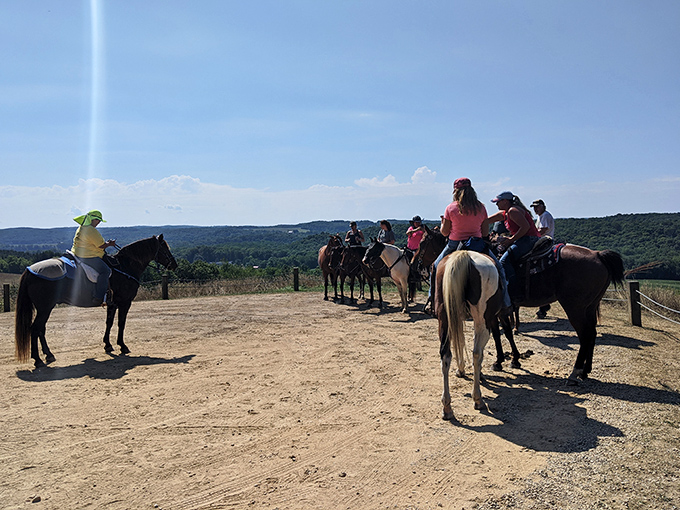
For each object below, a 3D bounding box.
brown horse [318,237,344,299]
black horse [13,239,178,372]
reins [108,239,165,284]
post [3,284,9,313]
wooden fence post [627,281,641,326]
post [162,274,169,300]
[{"bbox_3d":[-0.330,0.428,15.600,0.600,1.830,2.150,-2,1,-12],"label":"brown horse"},{"bbox_3d":[-3.700,0.649,8.360,2.350,1.870,0.600,-3,1,-37],"label":"black horse"},{"bbox_3d":[-3.280,0.090,8.680,0.950,0.680,0.300,-3,1,-37],"label":"reins"},{"bbox_3d":[-9.775,1.276,15.500,0.170,0.810,0.170,-2,1,-18],"label":"post"},{"bbox_3d":[5.183,0.861,9.350,0.170,0.800,0.170,-1,1,17],"label":"wooden fence post"},{"bbox_3d":[-5.685,1.074,17.300,0.170,0.820,0.170,-2,1,-18],"label":"post"}]

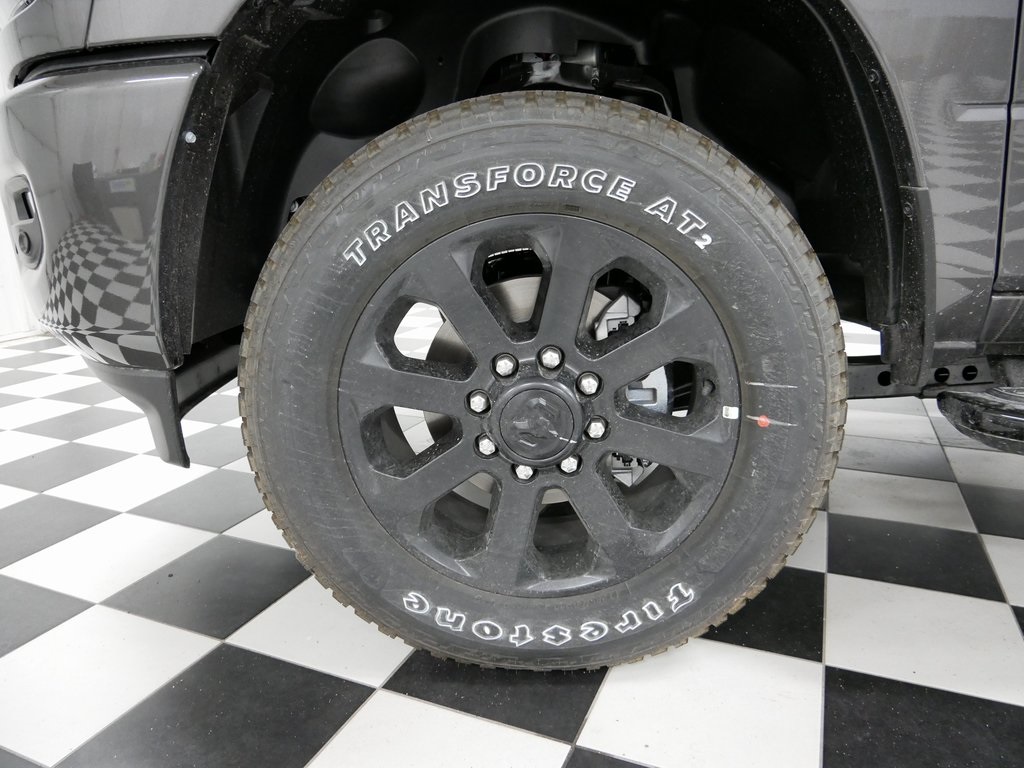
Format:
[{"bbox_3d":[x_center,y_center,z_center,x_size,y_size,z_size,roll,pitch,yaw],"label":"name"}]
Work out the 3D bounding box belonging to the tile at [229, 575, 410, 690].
[{"bbox_3d":[-0.277,0.410,1.257,0.303,0.010,0.303,5,16,23],"label":"tile"}]

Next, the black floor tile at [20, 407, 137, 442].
[{"bbox_3d":[-1.437,0.136,2.385,0.303,0.010,0.303,5,16,23],"label":"black floor tile"}]

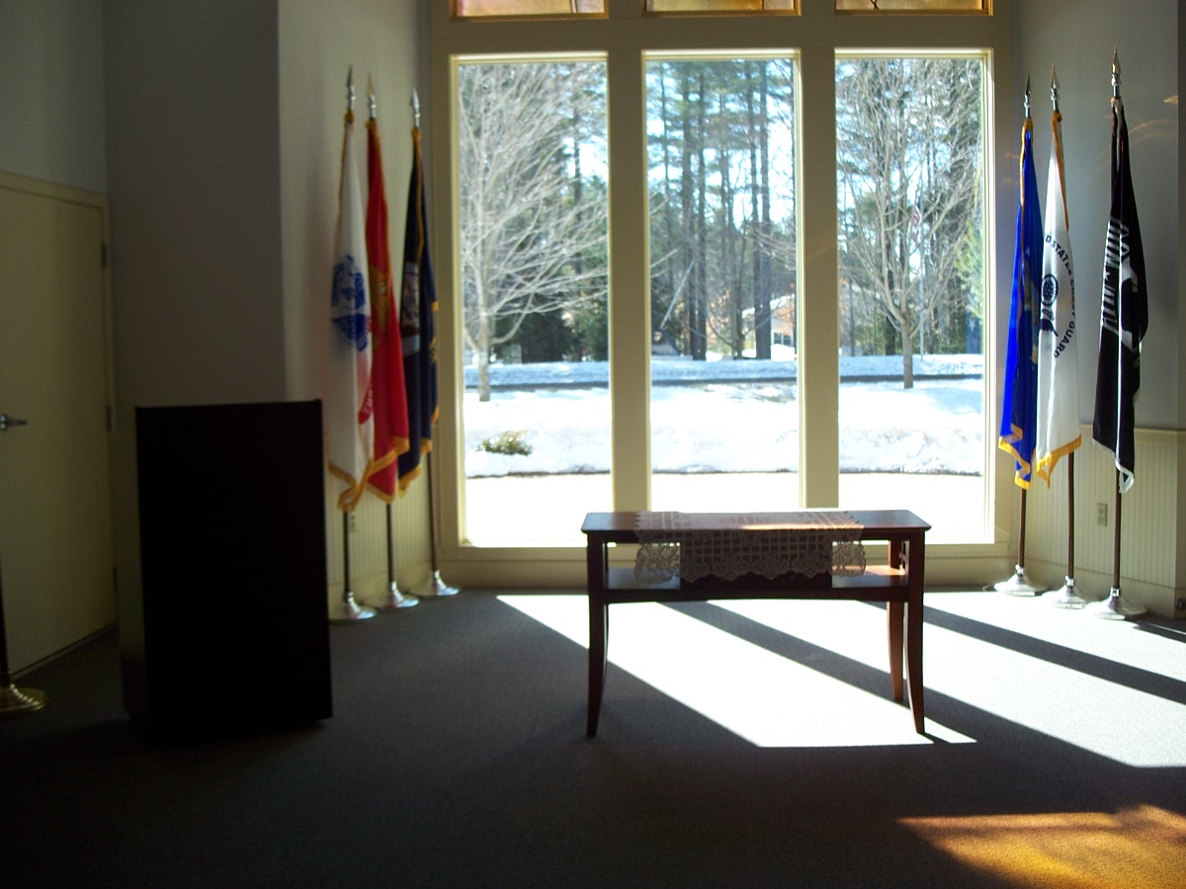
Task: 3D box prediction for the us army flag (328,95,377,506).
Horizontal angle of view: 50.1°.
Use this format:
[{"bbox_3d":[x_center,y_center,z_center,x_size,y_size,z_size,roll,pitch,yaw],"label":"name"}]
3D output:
[{"bbox_3d":[-1.198,-0.648,6.297,0.240,2.030,0.220,-2,5,-11],"label":"us army flag"}]

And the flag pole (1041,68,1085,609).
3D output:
[{"bbox_3d":[2.395,-0.540,6.480,0.270,2.732,0.270,-3,5,0],"label":"flag pole"}]

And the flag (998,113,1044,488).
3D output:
[{"bbox_3d":[2.291,-0.741,6.734,0.250,1.980,0.220,1,5,19],"label":"flag"}]

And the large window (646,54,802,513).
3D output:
[{"bbox_3d":[0.721,-0.784,6.940,0.850,2.670,0.100,-1,5,2],"label":"large window"}]

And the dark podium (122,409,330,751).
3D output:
[{"bbox_3d":[-1.373,0.428,4.704,0.645,1.175,0.470,-3,5,-29],"label":"dark podium"}]

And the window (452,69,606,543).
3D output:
[{"bbox_3d":[-0.327,-0.783,6.959,0.850,2.670,0.100,-1,5,2],"label":"window"}]

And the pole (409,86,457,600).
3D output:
[{"bbox_3d":[-0.903,-0.529,6.829,0.270,2.729,0.270,-2,5,0],"label":"pole"}]

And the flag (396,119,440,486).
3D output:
[{"bbox_3d":[-0.938,-0.704,6.814,0.230,2.000,0.220,-1,5,-8],"label":"flag"}]

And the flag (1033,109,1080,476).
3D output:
[{"bbox_3d":[2.377,-0.724,6.455,0.250,1.970,0.220,1,5,20],"label":"flag"}]

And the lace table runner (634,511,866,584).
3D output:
[{"bbox_3d":[0.556,0.368,4.646,0.830,0.190,0.440,-1,5,2],"label":"lace table runner"}]

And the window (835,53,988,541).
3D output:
[{"bbox_3d":[1.758,-0.783,6.901,0.850,2.670,0.100,-1,5,2],"label":"window"}]

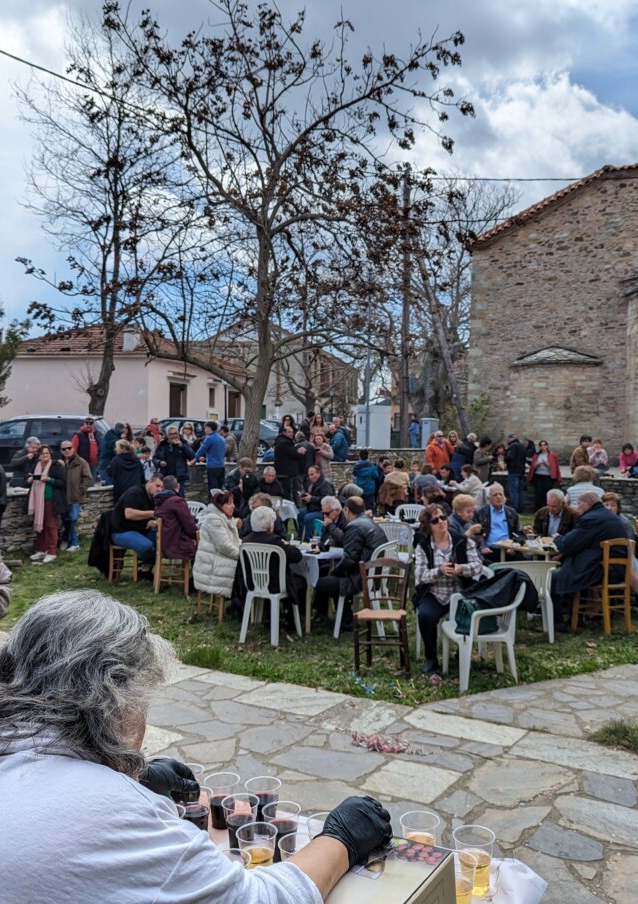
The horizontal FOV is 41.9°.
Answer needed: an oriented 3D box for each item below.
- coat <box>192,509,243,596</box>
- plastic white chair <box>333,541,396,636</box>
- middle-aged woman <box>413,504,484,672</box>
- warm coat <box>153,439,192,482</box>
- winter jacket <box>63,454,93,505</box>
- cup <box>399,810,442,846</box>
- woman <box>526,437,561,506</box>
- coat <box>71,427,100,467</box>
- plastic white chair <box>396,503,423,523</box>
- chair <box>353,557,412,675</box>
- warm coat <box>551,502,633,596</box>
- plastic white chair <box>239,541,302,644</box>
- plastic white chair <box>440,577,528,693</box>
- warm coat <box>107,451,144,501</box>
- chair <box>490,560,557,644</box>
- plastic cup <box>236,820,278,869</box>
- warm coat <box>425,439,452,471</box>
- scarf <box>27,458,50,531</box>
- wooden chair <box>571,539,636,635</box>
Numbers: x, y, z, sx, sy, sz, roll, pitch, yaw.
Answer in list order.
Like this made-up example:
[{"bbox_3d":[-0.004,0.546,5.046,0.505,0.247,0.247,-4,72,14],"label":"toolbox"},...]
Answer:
[{"bbox_3d":[-1.020,0.985,8.350,0.480,0.910,0.480,0,1,-26],"label":"coat"},{"bbox_3d":[0.418,1.261,7.764,0.530,0.870,0.470,1,2,18],"label":"plastic white chair"},{"bbox_3d":[1.040,1.060,6.700,0.530,1.280,0.730,0,1,-14],"label":"middle-aged woman"},{"bbox_3d":[-2.340,0.150,13.300,0.600,0.720,0.400,1,1,-7],"label":"warm coat"},{"bbox_3d":[-3.767,0.410,12.820,0.560,0.760,0.360,1,2,12],"label":"winter jacket"},{"bbox_3d":[0.193,0.755,1.601,0.077,0.093,0.077,1,2,0],"label":"cup"},{"bbox_3d":[4.591,0.604,17.128,0.620,1.650,0.380,1,2,13],"label":"woman"},{"bbox_3d":[-4.150,-0.090,14.800,0.520,0.710,0.340,0,1,-30],"label":"coat"},{"bbox_3d":[1.290,1.160,11.450,0.480,0.860,0.540,1,1,3],"label":"plastic white chair"},{"bbox_3d":[0.541,1.312,6.750,0.430,0.890,0.460,1,1,11],"label":"chair"},{"bbox_3d":[2.641,0.865,8.032,0.580,0.880,0.600,-1,3,-45],"label":"warm coat"},{"bbox_3d":[-0.439,1.281,7.520,0.460,0.880,0.530,1,1,23],"label":"plastic white chair"},{"bbox_3d":[1.228,1.353,6.316,0.550,0.790,0.550,0,2,-12],"label":"plastic white chair"},{"bbox_3d":[-3.003,0.413,13.000,0.570,0.800,0.400,0,2,-14],"label":"warm coat"},{"bbox_3d":[1.935,1.364,7.841,0.580,0.780,0.560,1,1,3],"label":"chair"},{"bbox_3d":[-0.116,0.762,1.555,0.077,0.105,0.077,0,2,0],"label":"plastic cup"},{"bbox_3d":[2.300,0.100,16.000,0.560,0.740,0.380,0,1,-22],"label":"warm coat"},{"bbox_3d":[-3.975,0.619,11.850,0.300,1.050,0.240,1,2,14],"label":"scarf"},{"bbox_3d":[2.800,1.320,8.200,0.420,0.890,0.430,-1,3,-37],"label":"wooden chair"}]

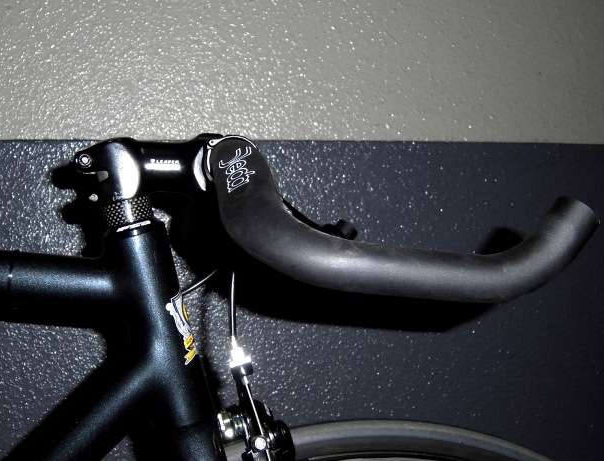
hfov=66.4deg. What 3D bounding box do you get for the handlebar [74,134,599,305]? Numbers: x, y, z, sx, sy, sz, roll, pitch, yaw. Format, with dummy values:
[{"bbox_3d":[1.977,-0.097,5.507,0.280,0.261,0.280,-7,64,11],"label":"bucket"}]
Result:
[{"bbox_3d":[-0.024,-0.018,0.362,0.293,0.112,0.360,0,0,-13],"label":"handlebar"}]

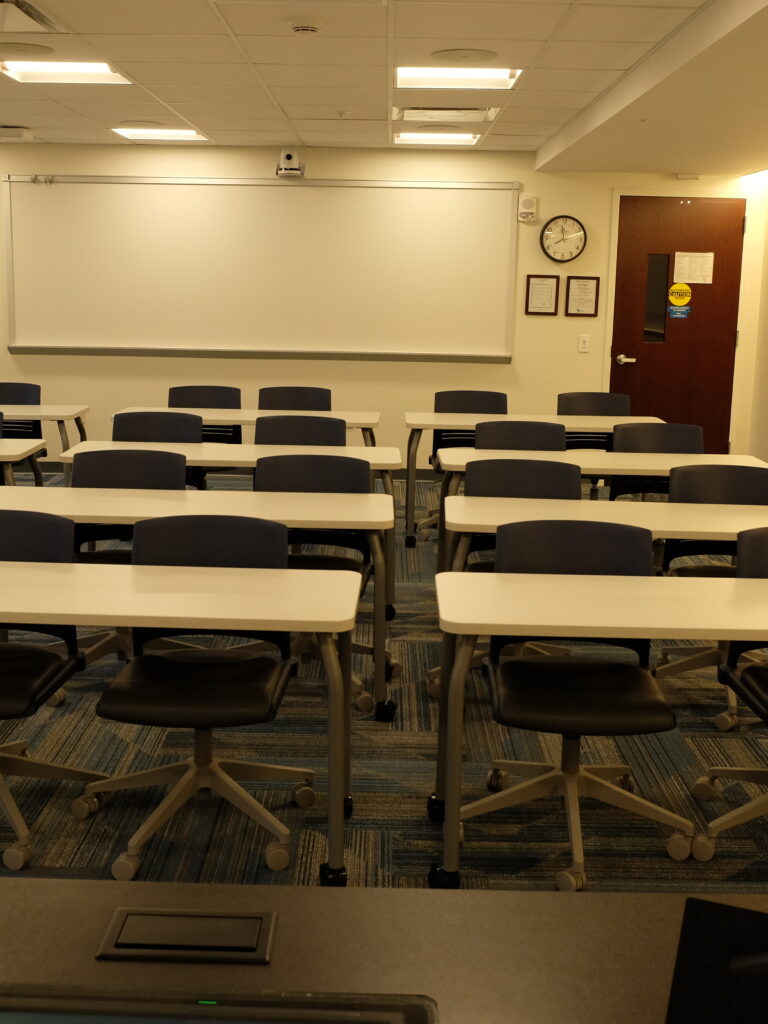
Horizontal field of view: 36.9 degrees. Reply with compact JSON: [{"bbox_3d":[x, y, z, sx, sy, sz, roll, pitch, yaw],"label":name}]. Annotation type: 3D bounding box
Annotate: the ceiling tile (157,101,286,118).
[{"bbox_3d":[-0.874,-2.272,6.533,0.610,0.020,0.610,1,12,0],"label":"ceiling tile"}]

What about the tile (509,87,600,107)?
[{"bbox_3d":[0.862,-2.131,5.938,0.430,0.020,0.605,1,12,0],"label":"tile"}]

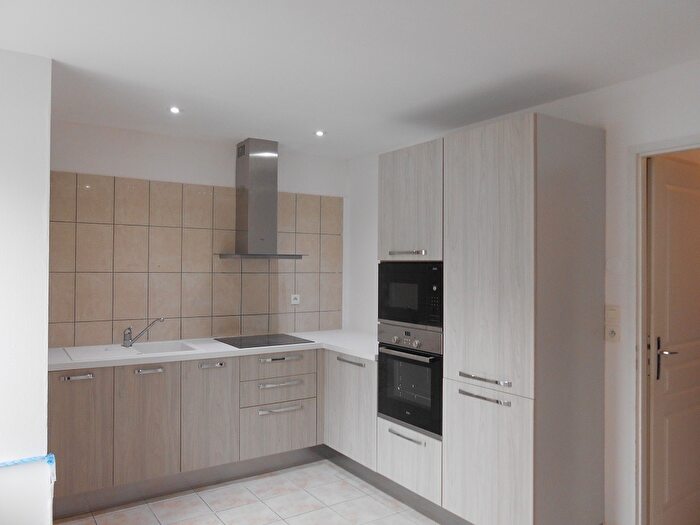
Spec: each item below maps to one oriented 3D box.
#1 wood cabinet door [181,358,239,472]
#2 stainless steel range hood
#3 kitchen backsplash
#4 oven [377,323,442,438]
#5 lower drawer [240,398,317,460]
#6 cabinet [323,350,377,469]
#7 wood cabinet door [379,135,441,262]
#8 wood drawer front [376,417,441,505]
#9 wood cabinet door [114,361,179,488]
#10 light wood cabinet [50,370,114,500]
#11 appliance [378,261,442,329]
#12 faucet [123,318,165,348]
[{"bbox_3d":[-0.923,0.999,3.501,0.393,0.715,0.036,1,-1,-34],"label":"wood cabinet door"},{"bbox_3d":[-0.686,-0.491,4.120,0.600,0.915,0.470,1,-1,-34],"label":"stainless steel range hood"},{"bbox_3d":[-1.075,-0.003,4.139,2.424,1.195,0.020,1,-1,-34],"label":"kitchen backsplash"},{"bbox_3d":[0.556,0.696,3.296,0.560,0.604,0.600,1,-1,-34],"label":"oven"},{"bbox_3d":[-0.627,1.183,3.955,0.604,0.352,0.500,1,-1,-34],"label":"lower drawer"},{"bbox_3d":[0.004,1.002,3.669,0.040,0.715,0.637,1,-1,-34],"label":"cabinet"},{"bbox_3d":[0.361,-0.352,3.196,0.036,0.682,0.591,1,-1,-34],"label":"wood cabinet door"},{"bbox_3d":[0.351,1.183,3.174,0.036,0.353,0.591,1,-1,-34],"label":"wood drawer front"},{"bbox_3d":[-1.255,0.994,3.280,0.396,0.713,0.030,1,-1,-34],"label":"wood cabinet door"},{"bbox_3d":[-1.736,0.986,3.276,0.400,0.715,0.570,1,-1,-34],"label":"light wood cabinet"},{"bbox_3d":[0.505,0.183,3.267,0.390,0.368,0.600,1,-1,-34],"label":"appliance"},{"bbox_3d":[-1.441,0.490,3.665,0.275,0.195,0.055,0,-1,-2],"label":"faucet"}]

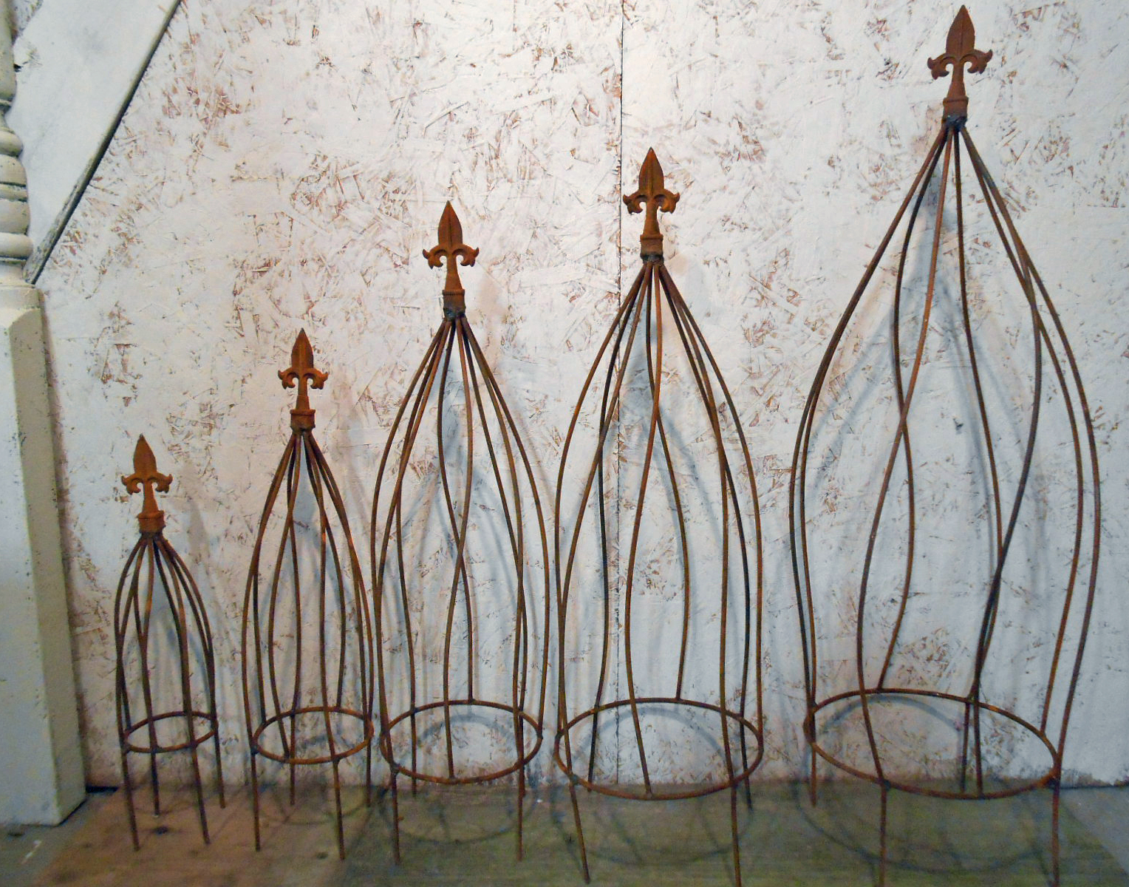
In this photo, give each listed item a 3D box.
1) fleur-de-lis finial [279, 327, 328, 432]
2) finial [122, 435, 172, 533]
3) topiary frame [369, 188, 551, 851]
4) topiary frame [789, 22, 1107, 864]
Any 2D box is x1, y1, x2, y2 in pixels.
[{"bbox_3d":[-0.335,-0.081,1.139,0.066,0.130,0.033,2,9,0],"label":"fleur-de-lis finial"},{"bbox_3d":[-0.538,0.053,1.145,0.066,0.129,0.034,-2,9,0],"label":"finial"},{"bbox_3d":[-0.138,0.119,1.147,0.230,0.830,0.230,0,9,0],"label":"topiary frame"},{"bbox_3d":[0.469,0.016,1.105,0.355,1.049,0.355,0,9,0],"label":"topiary frame"}]

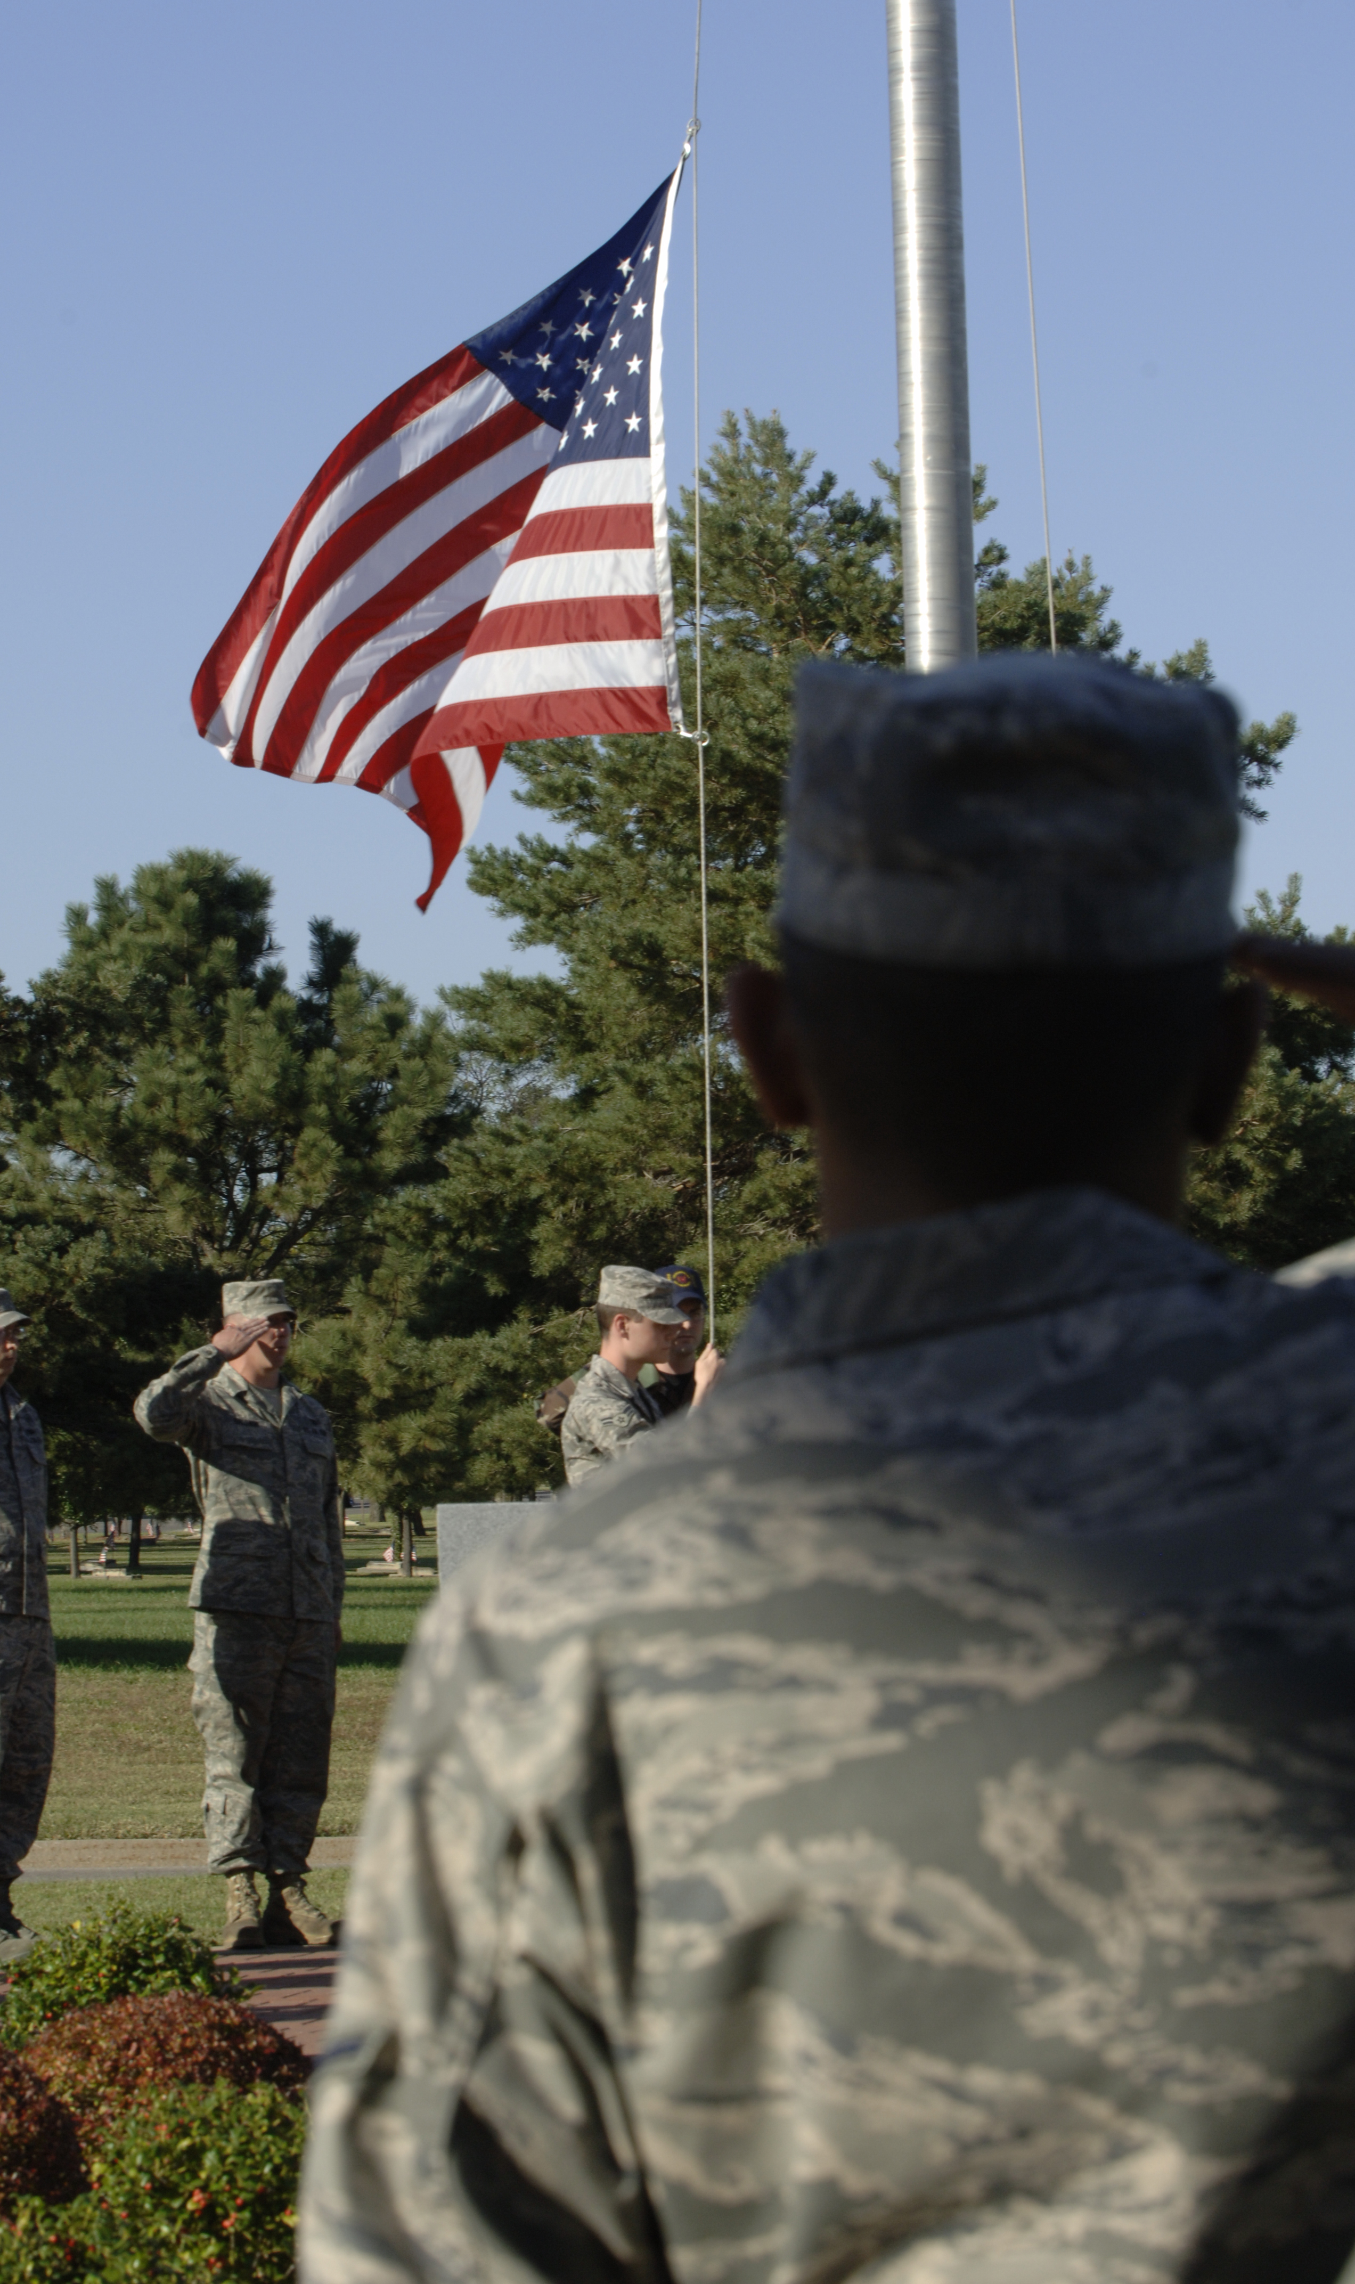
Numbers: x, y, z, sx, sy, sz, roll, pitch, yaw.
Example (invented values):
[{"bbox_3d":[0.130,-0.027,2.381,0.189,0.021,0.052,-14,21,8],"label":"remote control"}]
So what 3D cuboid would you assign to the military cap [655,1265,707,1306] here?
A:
[{"bbox_3d":[0.008,0.411,21.500,0.175,0.140,0.265,-1,-2,-17],"label":"military cap"}]

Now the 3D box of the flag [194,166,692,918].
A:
[{"bbox_3d":[-0.656,-1.647,20.800,1.350,2.000,0.800,-2,-2,0],"label":"flag"}]

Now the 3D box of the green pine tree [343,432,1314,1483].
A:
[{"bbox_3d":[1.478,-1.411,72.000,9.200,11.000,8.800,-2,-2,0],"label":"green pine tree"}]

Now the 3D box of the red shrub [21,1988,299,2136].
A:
[{"bbox_3d":[-0.918,1.738,13.800,0.570,0.410,0.550,-2,-2,0],"label":"red shrub"}]

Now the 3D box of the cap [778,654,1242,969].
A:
[{"bbox_3d":[0.130,-0.130,2.970,0.183,0.125,0.255,1,3,-4],"label":"cap"}]

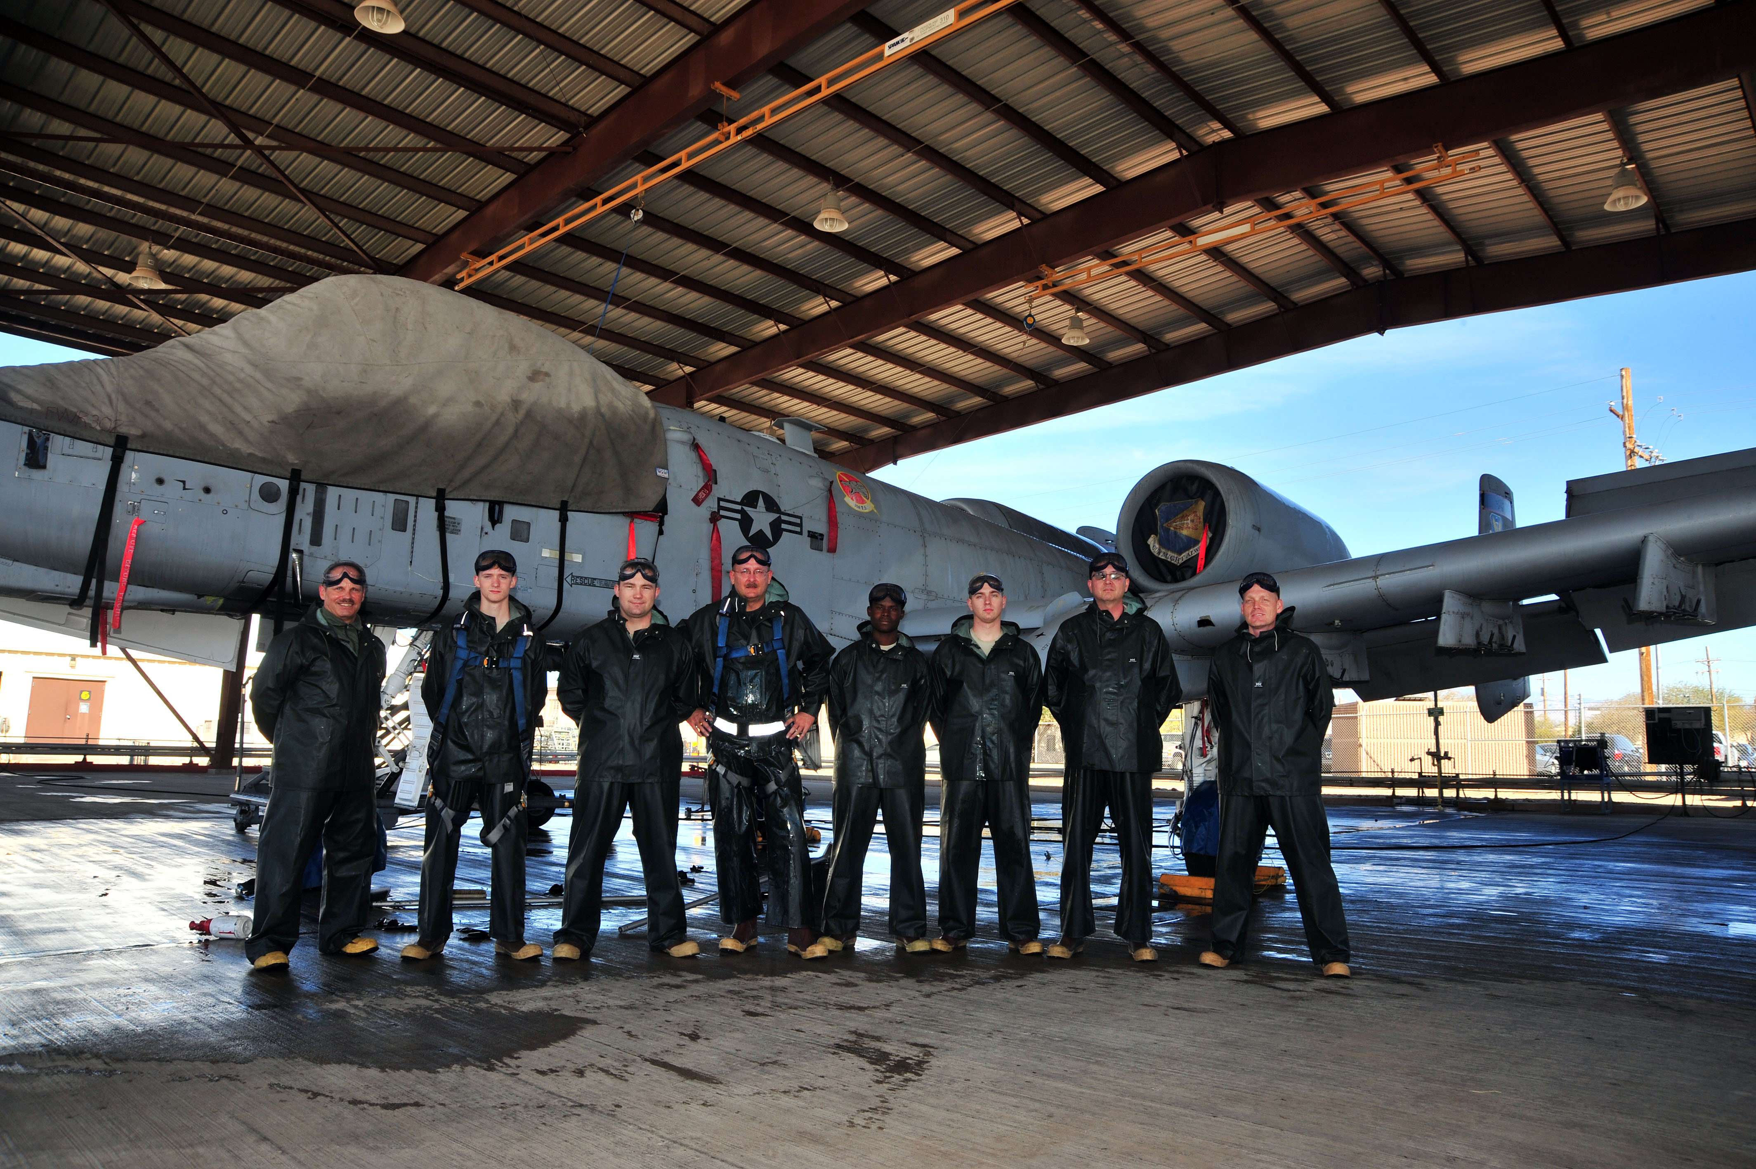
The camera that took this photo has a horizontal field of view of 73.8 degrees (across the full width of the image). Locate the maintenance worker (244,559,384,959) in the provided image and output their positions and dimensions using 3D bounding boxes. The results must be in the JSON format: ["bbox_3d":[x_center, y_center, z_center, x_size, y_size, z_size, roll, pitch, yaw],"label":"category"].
[{"bbox_3d":[-2.484,0.739,5.173,0.500,1.728,0.600,-6,-11,41],"label":"maintenance worker"}]

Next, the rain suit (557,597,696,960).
[{"bbox_3d":[-1.162,0.856,5.413,0.633,1.529,0.420,4,-9,-17],"label":"rain suit"}]

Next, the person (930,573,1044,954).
[{"bbox_3d":[0.526,0.832,5.651,0.554,1.787,0.430,0,-7,5],"label":"person"}]

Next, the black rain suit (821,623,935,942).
[{"bbox_3d":[0.000,0.951,5.838,0.551,1.522,0.400,1,-8,2],"label":"black rain suit"}]

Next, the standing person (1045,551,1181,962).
[{"bbox_3d":[1.107,0.780,5.541,0.631,1.893,0.430,-1,-7,11],"label":"standing person"}]

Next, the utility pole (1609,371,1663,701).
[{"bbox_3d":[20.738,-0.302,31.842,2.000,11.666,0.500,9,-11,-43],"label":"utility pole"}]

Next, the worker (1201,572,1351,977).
[{"bbox_3d":[1.803,0.830,5.320,0.644,1.788,0.430,-1,-7,19],"label":"worker"}]

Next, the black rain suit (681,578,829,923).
[{"bbox_3d":[-0.564,0.786,5.501,0.676,1.615,0.420,2,-8,-6],"label":"black rain suit"}]

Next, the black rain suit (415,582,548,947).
[{"bbox_3d":[-1.796,0.825,5.328,0.577,1.587,0.380,3,-7,-13],"label":"black rain suit"}]

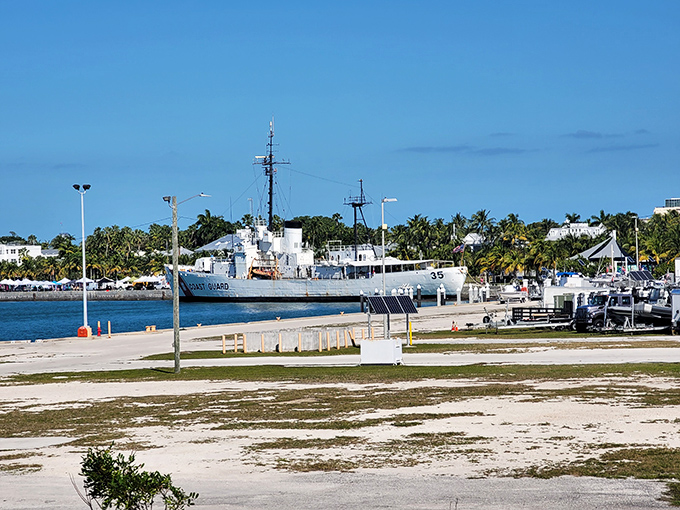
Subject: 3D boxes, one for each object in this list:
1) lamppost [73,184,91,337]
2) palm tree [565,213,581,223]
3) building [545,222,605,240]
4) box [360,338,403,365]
[{"bbox_3d":[-20.209,0.456,190.000,1.400,11.950,0.700,-1,0,0],"label":"lamppost"},{"bbox_3d":[68.801,-3.995,715.000,4.600,17.000,4.600,-1,0,0],"label":"palm tree"},{"bbox_3d":[68.517,-2.752,700.000,17.500,13.500,12.000,-1,0,10],"label":"building"},{"bbox_3d":[2.223,5.148,128.500,1.900,1.360,1.150,-1,0,20],"label":"box"}]

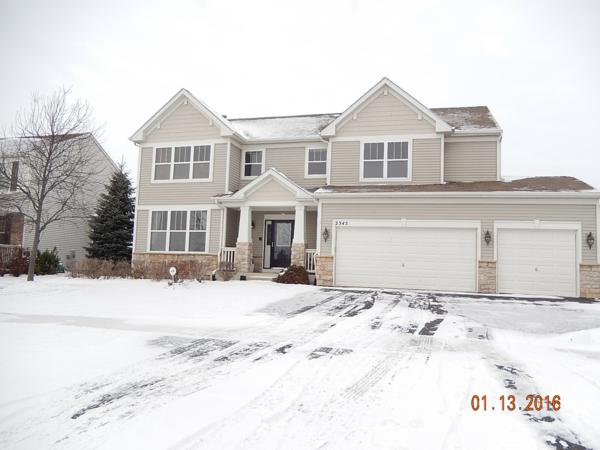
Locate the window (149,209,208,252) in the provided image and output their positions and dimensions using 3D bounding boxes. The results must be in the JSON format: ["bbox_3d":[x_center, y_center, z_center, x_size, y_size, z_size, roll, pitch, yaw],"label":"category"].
[{"bbox_3d":[-5.129,0.291,20.626,2.920,1.830,0.170,1,-6,15],"label":"window"}]

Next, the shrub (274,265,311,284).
[{"bbox_3d":[-0.291,1.807,17.846,1.350,0.680,1.100,1,-6,15],"label":"shrub"}]

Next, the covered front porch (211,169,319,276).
[{"bbox_3d":[-1.163,0.015,19.882,4.311,4.240,2.000,1,-6,15],"label":"covered front porch"}]

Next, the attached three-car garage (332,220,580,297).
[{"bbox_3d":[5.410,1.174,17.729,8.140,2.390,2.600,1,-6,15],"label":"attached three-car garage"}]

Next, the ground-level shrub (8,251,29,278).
[{"bbox_3d":[-12.775,1.753,22.102,0.960,1.140,0.960,1,-6,15],"label":"ground-level shrub"}]

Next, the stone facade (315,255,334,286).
[{"bbox_3d":[0.902,1.675,17.616,0.610,1.030,0.250,1,-6,15],"label":"stone facade"}]

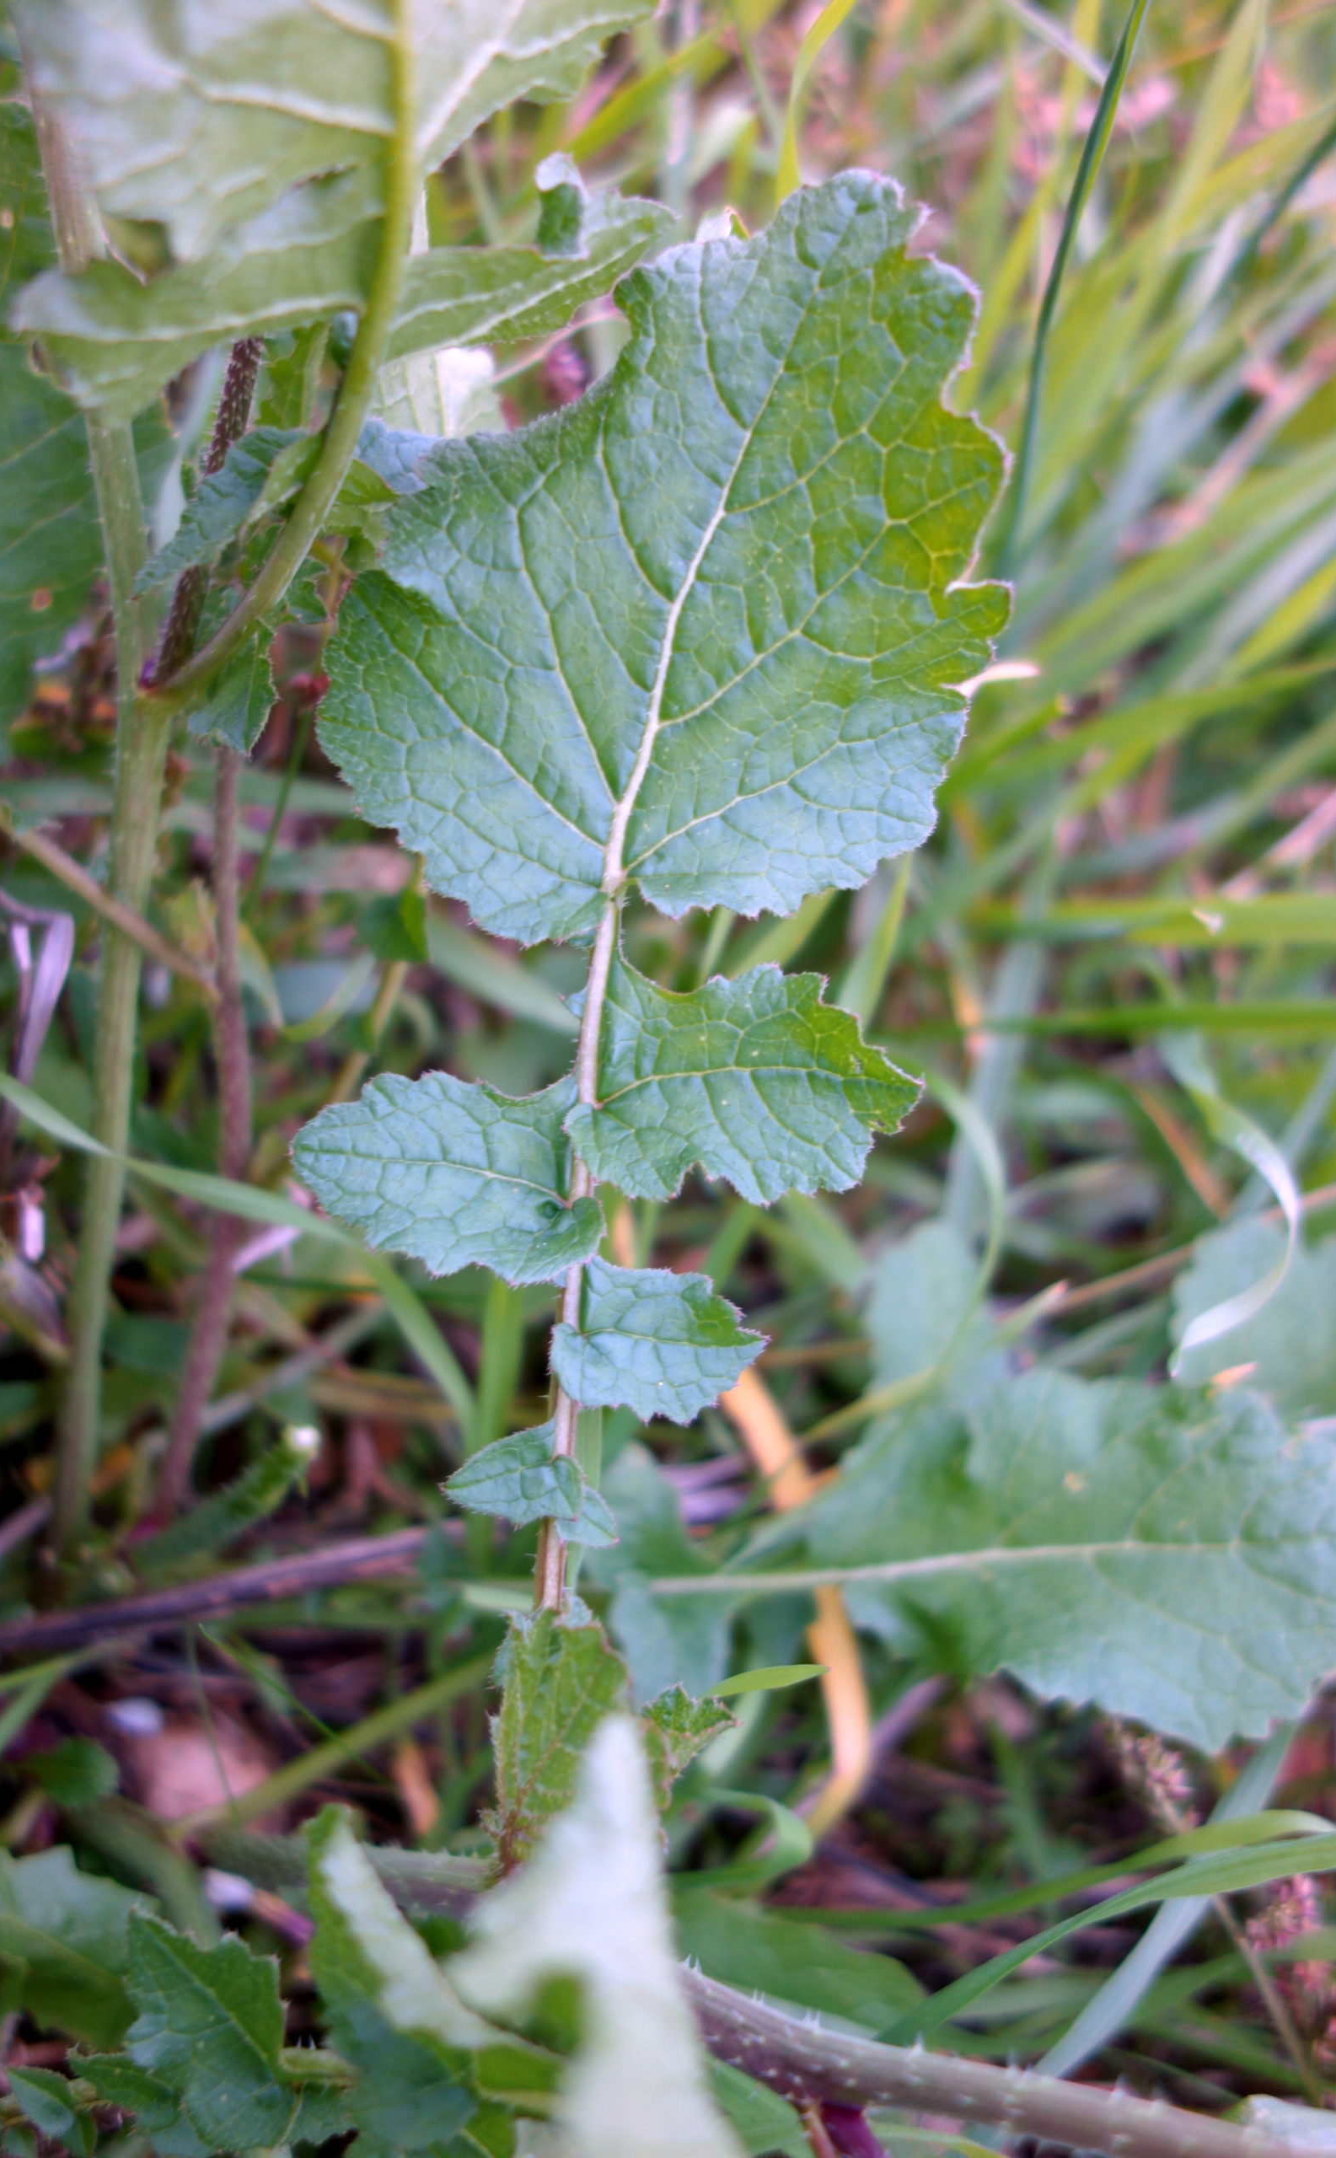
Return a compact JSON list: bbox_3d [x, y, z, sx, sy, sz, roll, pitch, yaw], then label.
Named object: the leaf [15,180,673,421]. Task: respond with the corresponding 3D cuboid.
[{"bbox_3d":[-0.042,-0.102,0.222,0.084,0.028,0.018,-9,23,-12],"label":"leaf"}]

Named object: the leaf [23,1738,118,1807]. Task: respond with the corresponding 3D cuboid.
[{"bbox_3d":[-0.132,0.153,0.370,0.019,0.005,0.014,-3,45,-3],"label":"leaf"}]

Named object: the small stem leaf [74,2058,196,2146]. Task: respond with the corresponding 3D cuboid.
[{"bbox_3d":[-0.078,0.149,0.245,0.017,0.007,0.009,14,53,3],"label":"small stem leaf"}]

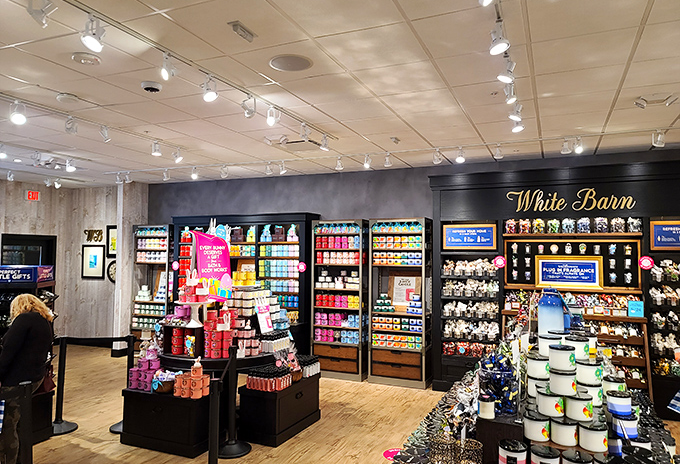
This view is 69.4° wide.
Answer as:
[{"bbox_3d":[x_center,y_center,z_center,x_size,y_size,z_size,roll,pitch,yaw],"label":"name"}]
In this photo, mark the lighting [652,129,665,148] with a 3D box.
[{"bbox_3d":[3.257,-0.953,5.018,0.125,0.180,0.145,-1,-3,24],"label":"lighting"}]

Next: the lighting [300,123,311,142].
[{"bbox_3d":[-0.340,-0.981,4.843,0.125,0.180,0.105,-1,-3,30],"label":"lighting"}]

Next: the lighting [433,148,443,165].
[{"bbox_3d":[1.217,-0.936,6.107,0.115,0.190,0.130,-1,-3,24],"label":"lighting"}]

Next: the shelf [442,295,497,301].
[{"bbox_3d":[1.847,0.928,6.938,0.760,0.045,0.360,-1,-3,24],"label":"shelf"}]

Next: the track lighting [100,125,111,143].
[{"bbox_3d":[-2.408,-0.995,5.046,0.135,0.175,0.108,1,-3,-24],"label":"track lighting"}]

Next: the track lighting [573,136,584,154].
[{"bbox_3d":[2.589,-0.944,5.353,0.113,0.184,0.151,0,-2,5],"label":"track lighting"}]

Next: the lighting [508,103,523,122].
[{"bbox_3d":[1.500,-1.012,4.187,0.131,0.157,0.117,0,-2,4],"label":"lighting"}]

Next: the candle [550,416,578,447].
[{"bbox_3d":[0.913,0.809,1.996,0.103,0.090,0.103,2,-3,-25],"label":"candle"}]

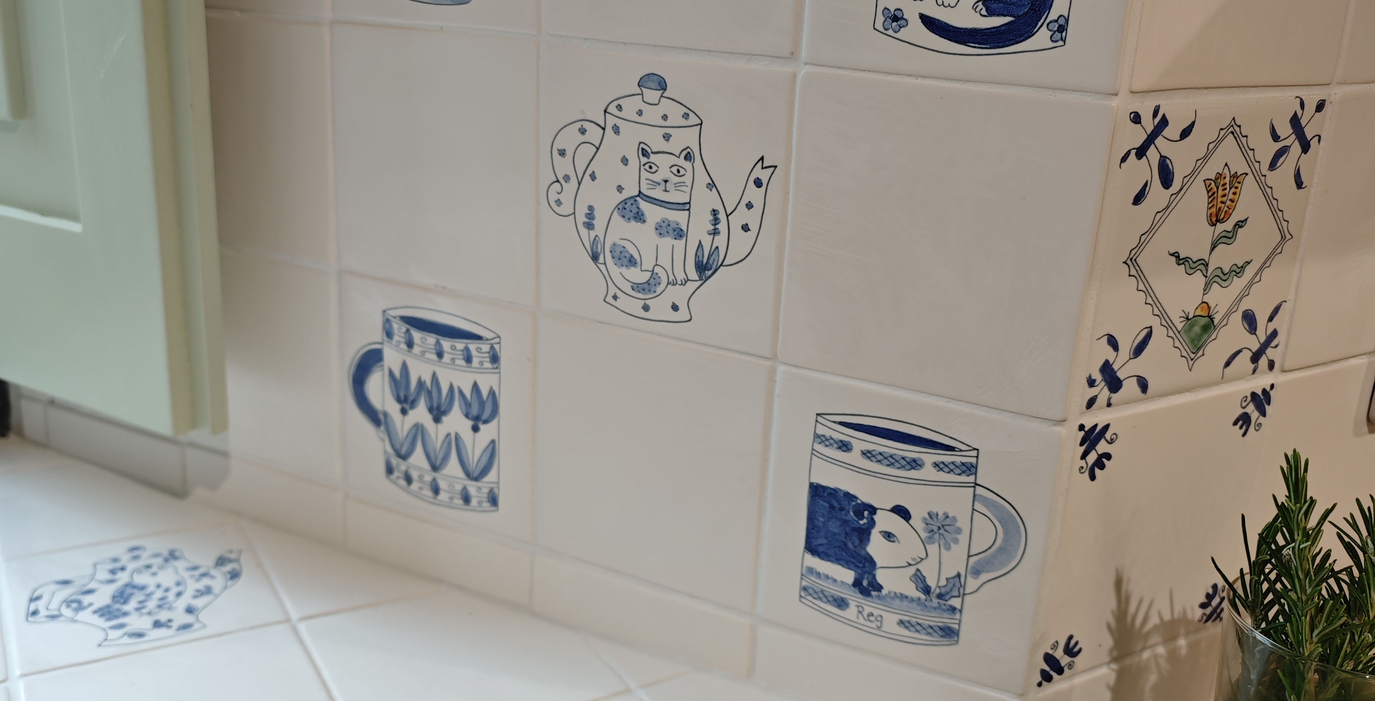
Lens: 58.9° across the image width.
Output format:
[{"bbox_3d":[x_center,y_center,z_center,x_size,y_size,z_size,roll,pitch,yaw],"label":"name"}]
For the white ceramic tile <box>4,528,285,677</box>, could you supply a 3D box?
[{"bbox_3d":[-0.296,0.133,0.663,0.129,0.010,0.129,-6,21,-31],"label":"white ceramic tile"}]

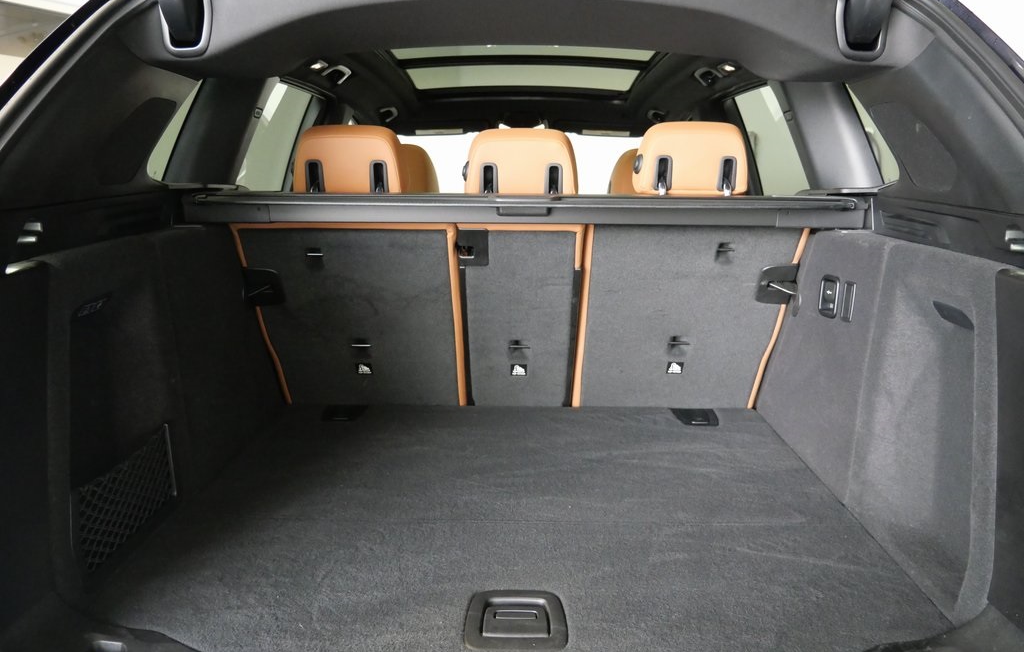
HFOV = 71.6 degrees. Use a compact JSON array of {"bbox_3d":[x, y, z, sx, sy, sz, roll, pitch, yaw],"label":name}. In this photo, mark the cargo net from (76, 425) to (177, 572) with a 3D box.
[{"bbox_3d":[-0.597,0.262,1.096,0.030,0.140,0.250,0,14,0],"label":"cargo net"}]

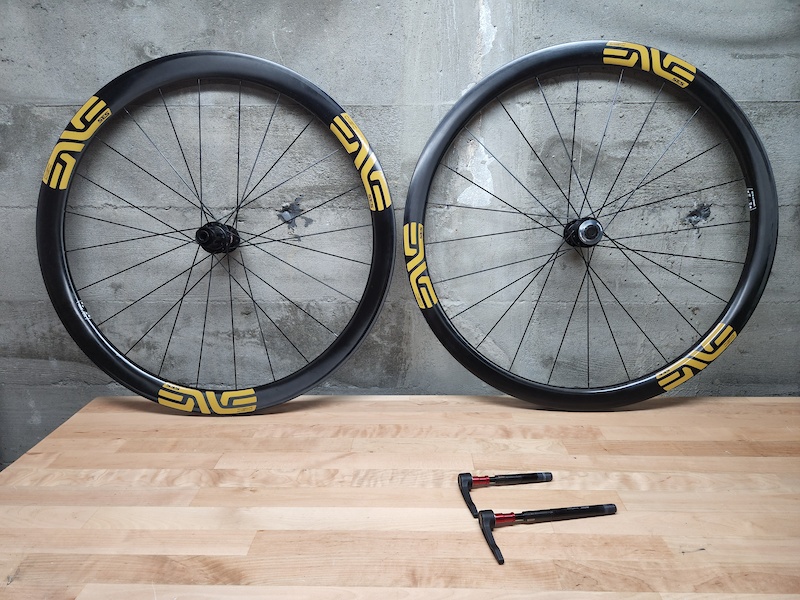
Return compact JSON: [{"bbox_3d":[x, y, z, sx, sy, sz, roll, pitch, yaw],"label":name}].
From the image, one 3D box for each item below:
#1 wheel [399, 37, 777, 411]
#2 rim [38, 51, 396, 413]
[{"bbox_3d":[0.325,-0.117,0.938,0.634,0.634,0.102,1,7,4],"label":"wheel"},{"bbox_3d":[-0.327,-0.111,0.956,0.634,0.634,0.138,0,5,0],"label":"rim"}]

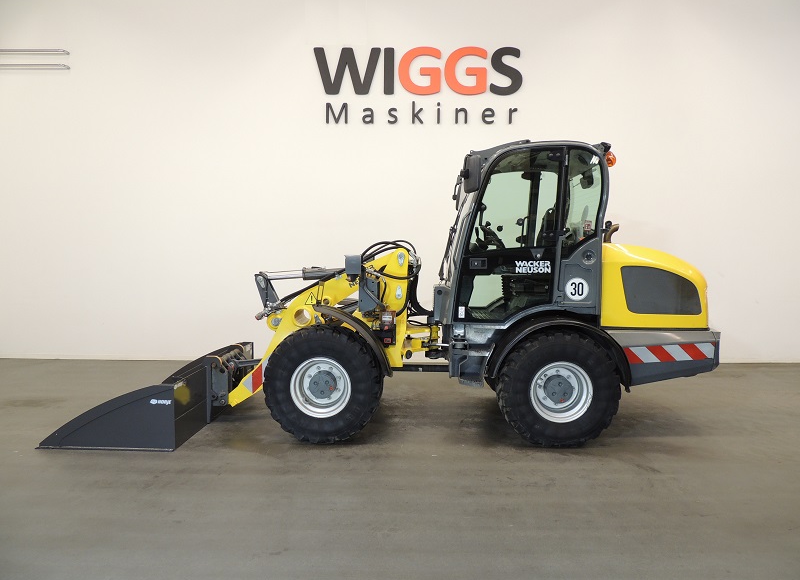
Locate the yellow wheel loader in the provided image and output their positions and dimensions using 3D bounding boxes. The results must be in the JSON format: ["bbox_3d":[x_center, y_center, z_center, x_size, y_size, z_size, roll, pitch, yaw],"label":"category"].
[{"bbox_3d":[-0.061,-0.015,5.776,6.160,2.730,2.220,1,4,2],"label":"yellow wheel loader"}]

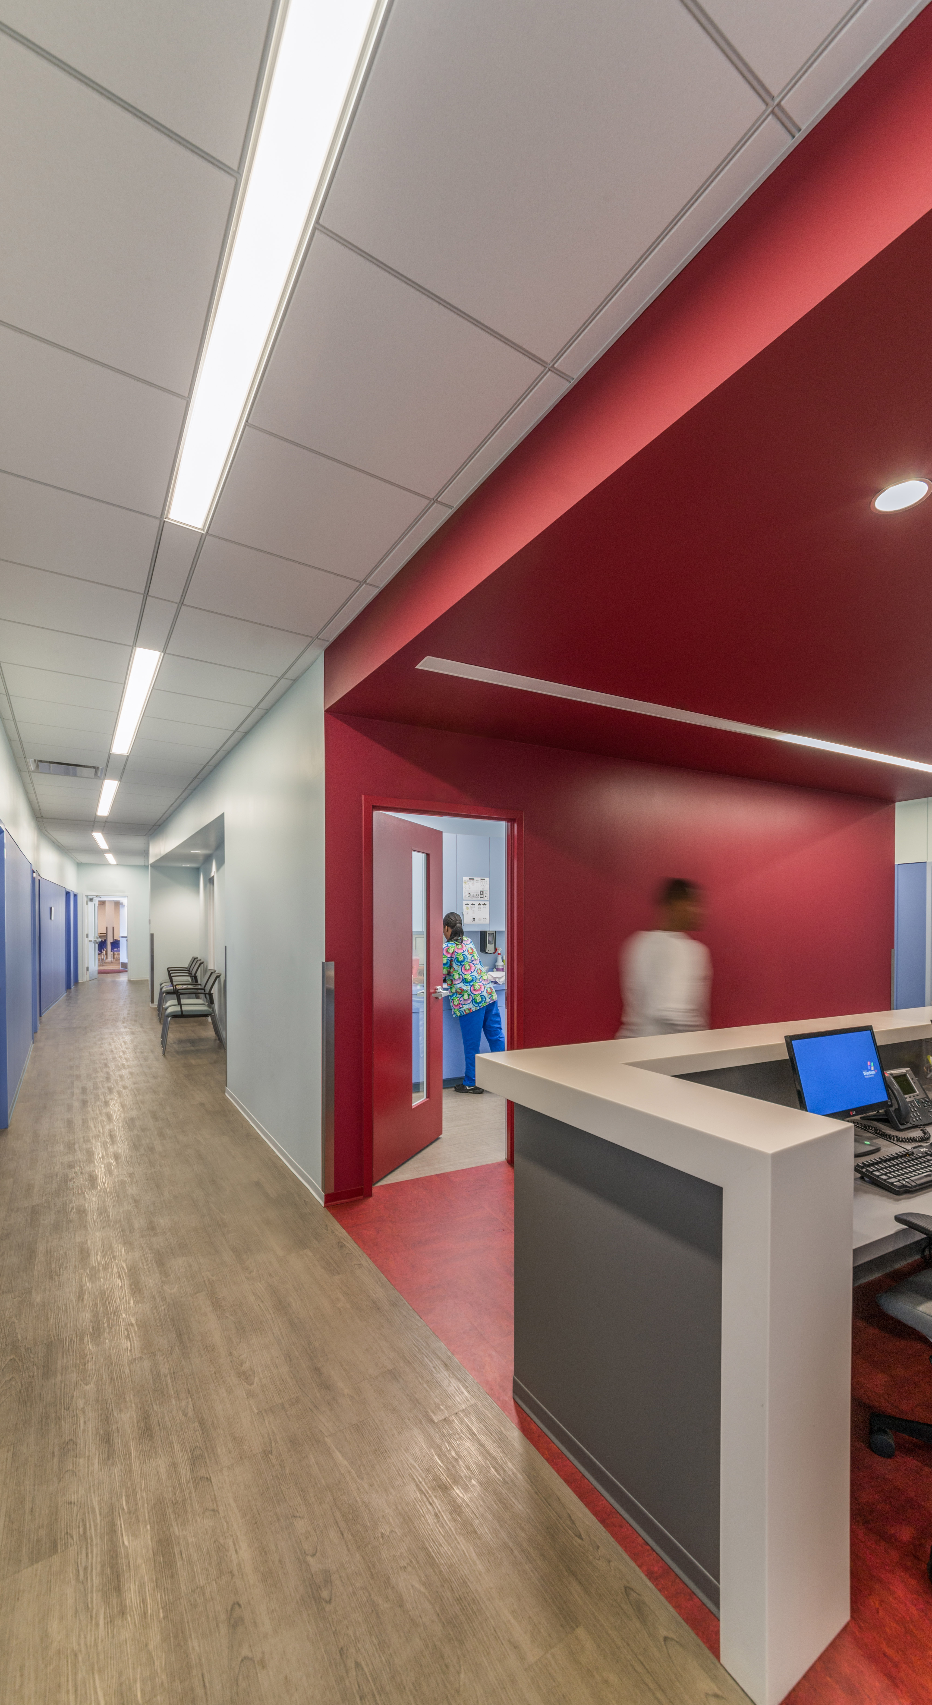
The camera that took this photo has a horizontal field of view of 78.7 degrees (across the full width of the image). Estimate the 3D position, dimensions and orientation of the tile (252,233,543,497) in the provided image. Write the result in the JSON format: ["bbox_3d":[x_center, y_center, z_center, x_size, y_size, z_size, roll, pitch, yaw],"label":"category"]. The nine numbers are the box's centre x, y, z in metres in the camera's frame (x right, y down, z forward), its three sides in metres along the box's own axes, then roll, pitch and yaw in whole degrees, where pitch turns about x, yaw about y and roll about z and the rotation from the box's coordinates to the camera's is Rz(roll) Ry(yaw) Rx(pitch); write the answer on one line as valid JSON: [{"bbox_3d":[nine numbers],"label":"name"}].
[{"bbox_3d":[-0.215,-1.292,1.602,0.610,0.020,0.600,4,-8,-32],"label":"tile"}]

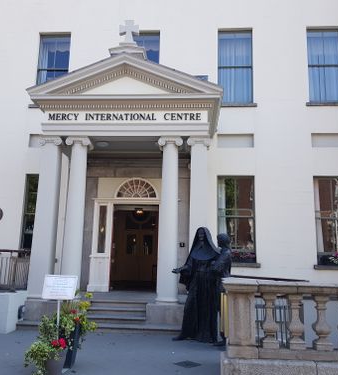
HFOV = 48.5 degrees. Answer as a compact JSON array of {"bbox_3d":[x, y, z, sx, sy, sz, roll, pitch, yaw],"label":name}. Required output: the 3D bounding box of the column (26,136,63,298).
[{"bbox_3d":[-2.712,0.642,8.457,0.543,3.617,0.479,1,-11,4],"label":"column"}]

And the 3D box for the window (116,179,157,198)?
[{"bbox_3d":[-0.892,0.023,10.520,1.184,0.578,0.113,1,-11,4],"label":"window"}]

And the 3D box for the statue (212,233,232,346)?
[{"bbox_3d":[0.918,1.745,6.513,0.451,1.861,0.493,-2,-11,15],"label":"statue"}]

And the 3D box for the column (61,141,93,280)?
[{"bbox_3d":[-2.075,0.651,8.431,0.564,3.617,0.508,1,-11,4],"label":"column"}]

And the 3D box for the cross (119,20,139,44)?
[{"bbox_3d":[-0.940,-3.723,9.053,0.472,0.649,0.155,1,-11,4],"label":"cross"}]

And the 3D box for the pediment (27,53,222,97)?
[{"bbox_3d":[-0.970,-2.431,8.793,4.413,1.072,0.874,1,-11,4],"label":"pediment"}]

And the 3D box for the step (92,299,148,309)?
[{"bbox_3d":[-1.058,2.552,8.206,1.311,0.155,0.338,1,-11,4],"label":"step"}]

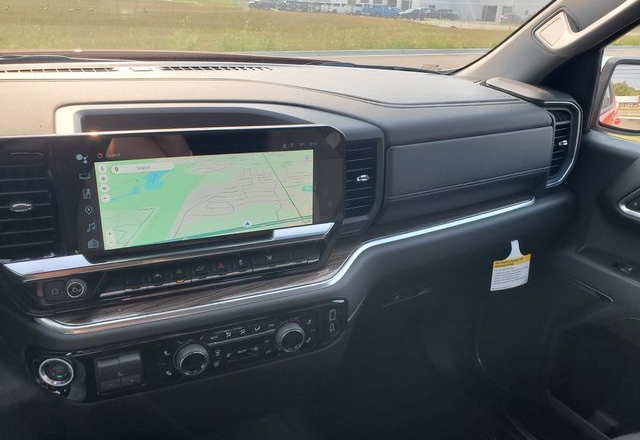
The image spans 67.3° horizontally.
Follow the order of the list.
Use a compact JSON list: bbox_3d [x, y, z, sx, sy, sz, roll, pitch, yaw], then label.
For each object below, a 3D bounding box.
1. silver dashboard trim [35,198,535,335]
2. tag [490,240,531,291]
[{"bbox_3d":[0.043,0.052,0.709,0.806,0.067,0.045,-10,28,-28],"label":"silver dashboard trim"},{"bbox_3d":[0.362,0.083,0.902,0.092,0.092,0.009,-7,17,-24],"label":"tag"}]

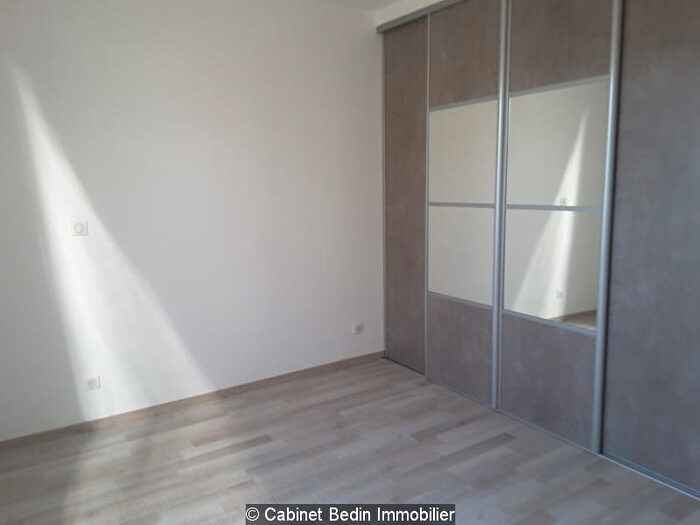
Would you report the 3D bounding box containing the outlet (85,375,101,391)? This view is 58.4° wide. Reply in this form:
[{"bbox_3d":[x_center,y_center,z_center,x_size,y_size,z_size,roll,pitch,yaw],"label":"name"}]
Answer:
[{"bbox_3d":[-1.406,0.655,3.420,0.082,0.082,0.014,-6,10,-32],"label":"outlet"}]

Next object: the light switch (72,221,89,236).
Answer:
[{"bbox_3d":[-1.424,-0.178,3.310,0.082,0.082,0.014,-6,10,-32],"label":"light switch"}]

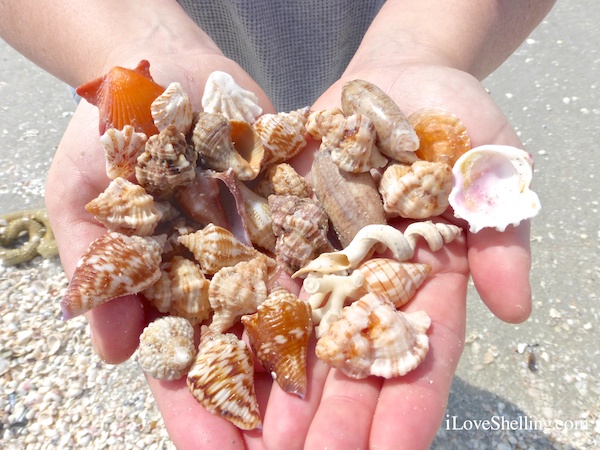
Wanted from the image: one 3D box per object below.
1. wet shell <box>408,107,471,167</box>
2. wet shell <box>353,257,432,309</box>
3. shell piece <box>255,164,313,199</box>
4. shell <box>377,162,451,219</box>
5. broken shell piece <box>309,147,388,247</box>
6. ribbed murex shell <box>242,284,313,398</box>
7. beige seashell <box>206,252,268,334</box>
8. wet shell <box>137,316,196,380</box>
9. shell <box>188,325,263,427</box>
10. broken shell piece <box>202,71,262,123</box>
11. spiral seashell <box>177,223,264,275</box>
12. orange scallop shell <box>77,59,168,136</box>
[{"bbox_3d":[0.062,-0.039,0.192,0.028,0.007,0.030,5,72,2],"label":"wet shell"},{"bbox_3d":[0.041,0.025,0.187,0.036,0.018,0.020,-22,69,-9],"label":"wet shell"},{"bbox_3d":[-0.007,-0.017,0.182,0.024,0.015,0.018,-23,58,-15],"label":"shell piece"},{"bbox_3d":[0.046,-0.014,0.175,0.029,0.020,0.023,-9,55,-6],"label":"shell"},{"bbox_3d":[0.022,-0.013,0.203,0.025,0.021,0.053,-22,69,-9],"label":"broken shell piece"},{"bbox_3d":[-0.008,0.045,0.172,0.025,0.019,0.042,-15,68,-6],"label":"ribbed murex shell"},{"bbox_3d":[-0.022,0.024,0.154,0.017,0.013,0.030,20,57,14],"label":"beige seashell"},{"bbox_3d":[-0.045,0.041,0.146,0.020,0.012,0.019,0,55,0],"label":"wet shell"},{"bbox_3d":[-0.030,0.059,0.168,0.022,0.019,0.040,-27,70,-11],"label":"shell"},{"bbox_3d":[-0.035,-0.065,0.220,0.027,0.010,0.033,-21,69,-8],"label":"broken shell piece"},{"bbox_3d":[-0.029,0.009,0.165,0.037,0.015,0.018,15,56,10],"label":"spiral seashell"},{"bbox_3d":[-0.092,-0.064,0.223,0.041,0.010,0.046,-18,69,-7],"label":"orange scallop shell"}]

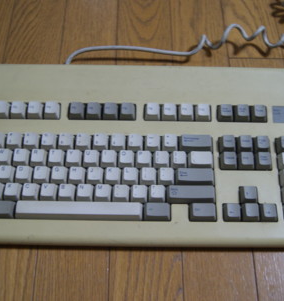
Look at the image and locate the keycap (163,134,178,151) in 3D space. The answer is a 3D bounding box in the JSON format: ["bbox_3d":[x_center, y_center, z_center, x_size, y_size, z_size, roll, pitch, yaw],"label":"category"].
[{"bbox_3d":[0.031,-0.008,0.456,0.018,0.010,0.018,1,69,-1],"label":"keycap"}]

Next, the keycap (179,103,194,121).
[{"bbox_3d":[0.050,-0.044,0.468,0.018,0.011,0.018,1,68,-1],"label":"keycap"}]

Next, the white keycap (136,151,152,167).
[{"bbox_3d":[0.002,0.010,0.450,0.018,0.009,0.018,1,70,-1],"label":"white keycap"}]

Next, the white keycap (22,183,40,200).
[{"bbox_3d":[-0.117,0.044,0.434,0.018,0.008,0.018,1,69,-1],"label":"white keycap"}]

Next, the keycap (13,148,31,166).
[{"bbox_3d":[-0.131,0.007,0.447,0.018,0.010,0.018,1,69,0],"label":"keycap"}]

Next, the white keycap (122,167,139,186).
[{"bbox_3d":[-0.013,0.026,0.442,0.018,0.010,0.018,1,69,0],"label":"white keycap"}]

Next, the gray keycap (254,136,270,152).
[{"bbox_3d":[0.133,-0.007,0.459,0.018,0.011,0.018,1,69,-1],"label":"gray keycap"}]

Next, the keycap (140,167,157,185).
[{"bbox_3d":[0.006,0.028,0.443,0.018,0.009,0.018,1,69,-1],"label":"keycap"}]

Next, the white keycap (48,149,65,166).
[{"bbox_3d":[-0.094,0.007,0.450,0.018,0.009,0.018,1,69,-1],"label":"white keycap"}]

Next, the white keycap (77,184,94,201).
[{"bbox_3d":[-0.060,0.044,0.435,0.018,0.009,0.018,1,70,-1],"label":"white keycap"}]

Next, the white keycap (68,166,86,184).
[{"bbox_3d":[-0.070,0.026,0.443,0.018,0.009,0.018,1,69,-1],"label":"white keycap"}]

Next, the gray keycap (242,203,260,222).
[{"bbox_3d":[0.114,0.065,0.430,0.018,0.009,0.018,1,69,-1],"label":"gray keycap"}]

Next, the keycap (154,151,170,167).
[{"bbox_3d":[0.021,0.010,0.447,0.018,0.009,0.018,1,69,-1],"label":"keycap"}]

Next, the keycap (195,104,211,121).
[{"bbox_3d":[0.068,-0.044,0.472,0.018,0.011,0.018,1,69,-1],"label":"keycap"}]

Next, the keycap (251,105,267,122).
[{"bbox_3d":[0.135,-0.042,0.475,0.018,0.010,0.018,1,69,-1],"label":"keycap"}]

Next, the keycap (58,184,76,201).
[{"bbox_3d":[-0.079,0.044,0.435,0.018,0.008,0.018,1,69,-1],"label":"keycap"}]

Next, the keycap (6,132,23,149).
[{"bbox_3d":[-0.142,-0.011,0.456,0.018,0.011,0.018,1,69,-1],"label":"keycap"}]

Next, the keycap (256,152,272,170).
[{"bbox_3d":[0.134,0.012,0.454,0.018,0.010,0.018,1,69,-1],"label":"keycap"}]

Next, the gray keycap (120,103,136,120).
[{"bbox_3d":[-0.017,-0.046,0.468,0.018,0.010,0.018,1,69,0],"label":"gray keycap"}]

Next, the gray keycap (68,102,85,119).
[{"bbox_3d":[-0.074,-0.046,0.469,0.018,0.009,0.018,1,69,-1],"label":"gray keycap"}]

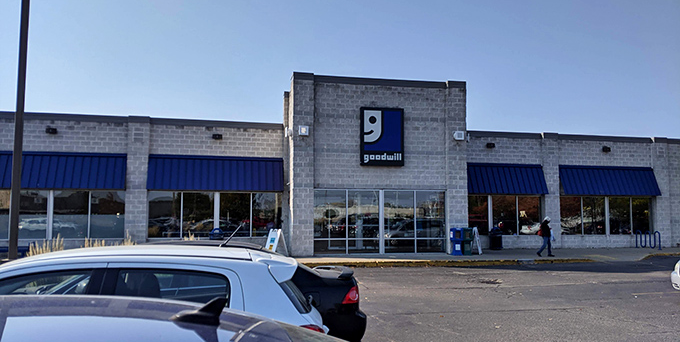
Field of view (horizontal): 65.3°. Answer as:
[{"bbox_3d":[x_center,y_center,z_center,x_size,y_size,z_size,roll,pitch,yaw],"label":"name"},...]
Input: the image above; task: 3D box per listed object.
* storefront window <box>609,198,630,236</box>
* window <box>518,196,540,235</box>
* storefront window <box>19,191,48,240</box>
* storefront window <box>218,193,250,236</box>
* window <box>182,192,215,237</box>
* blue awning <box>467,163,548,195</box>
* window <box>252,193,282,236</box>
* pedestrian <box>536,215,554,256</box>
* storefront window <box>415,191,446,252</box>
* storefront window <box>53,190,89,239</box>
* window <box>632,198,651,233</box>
[{"bbox_3d":[14.520,2.324,27.549,1.392,1.967,0.130,1,-5,-13],"label":"storefront window"},{"bbox_3d":[9.413,2.223,26.387,1.261,1.909,0.130,1,-5,-13],"label":"window"},{"bbox_3d":[-12.466,1.756,21.274,1.365,1.950,0.100,1,-5,-13],"label":"storefront window"},{"bbox_3d":[-4.601,1.907,23.218,1.374,1.994,0.100,1,-6,-12],"label":"storefront window"},{"bbox_3d":[-6.055,1.892,22.727,1.325,1.950,0.100,1,-5,-13],"label":"window"},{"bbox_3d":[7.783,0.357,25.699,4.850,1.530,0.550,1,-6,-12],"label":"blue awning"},{"bbox_3d":[-3.221,1.917,23.517,1.345,1.944,0.130,1,-5,-13],"label":"window"},{"bbox_3d":[8.448,2.702,21.863,0.640,1.630,0.520,1,-5,-13],"label":"pedestrian"},{"bbox_3d":[3.752,2.081,21.914,1.406,2.612,0.100,1,-6,-12],"label":"storefront window"},{"bbox_3d":[-11.031,1.780,21.739,1.338,1.961,0.130,1,-5,-13],"label":"storefront window"},{"bbox_3d":[15.831,2.354,27.847,1.175,1.946,0.130,1,-5,-13],"label":"window"}]

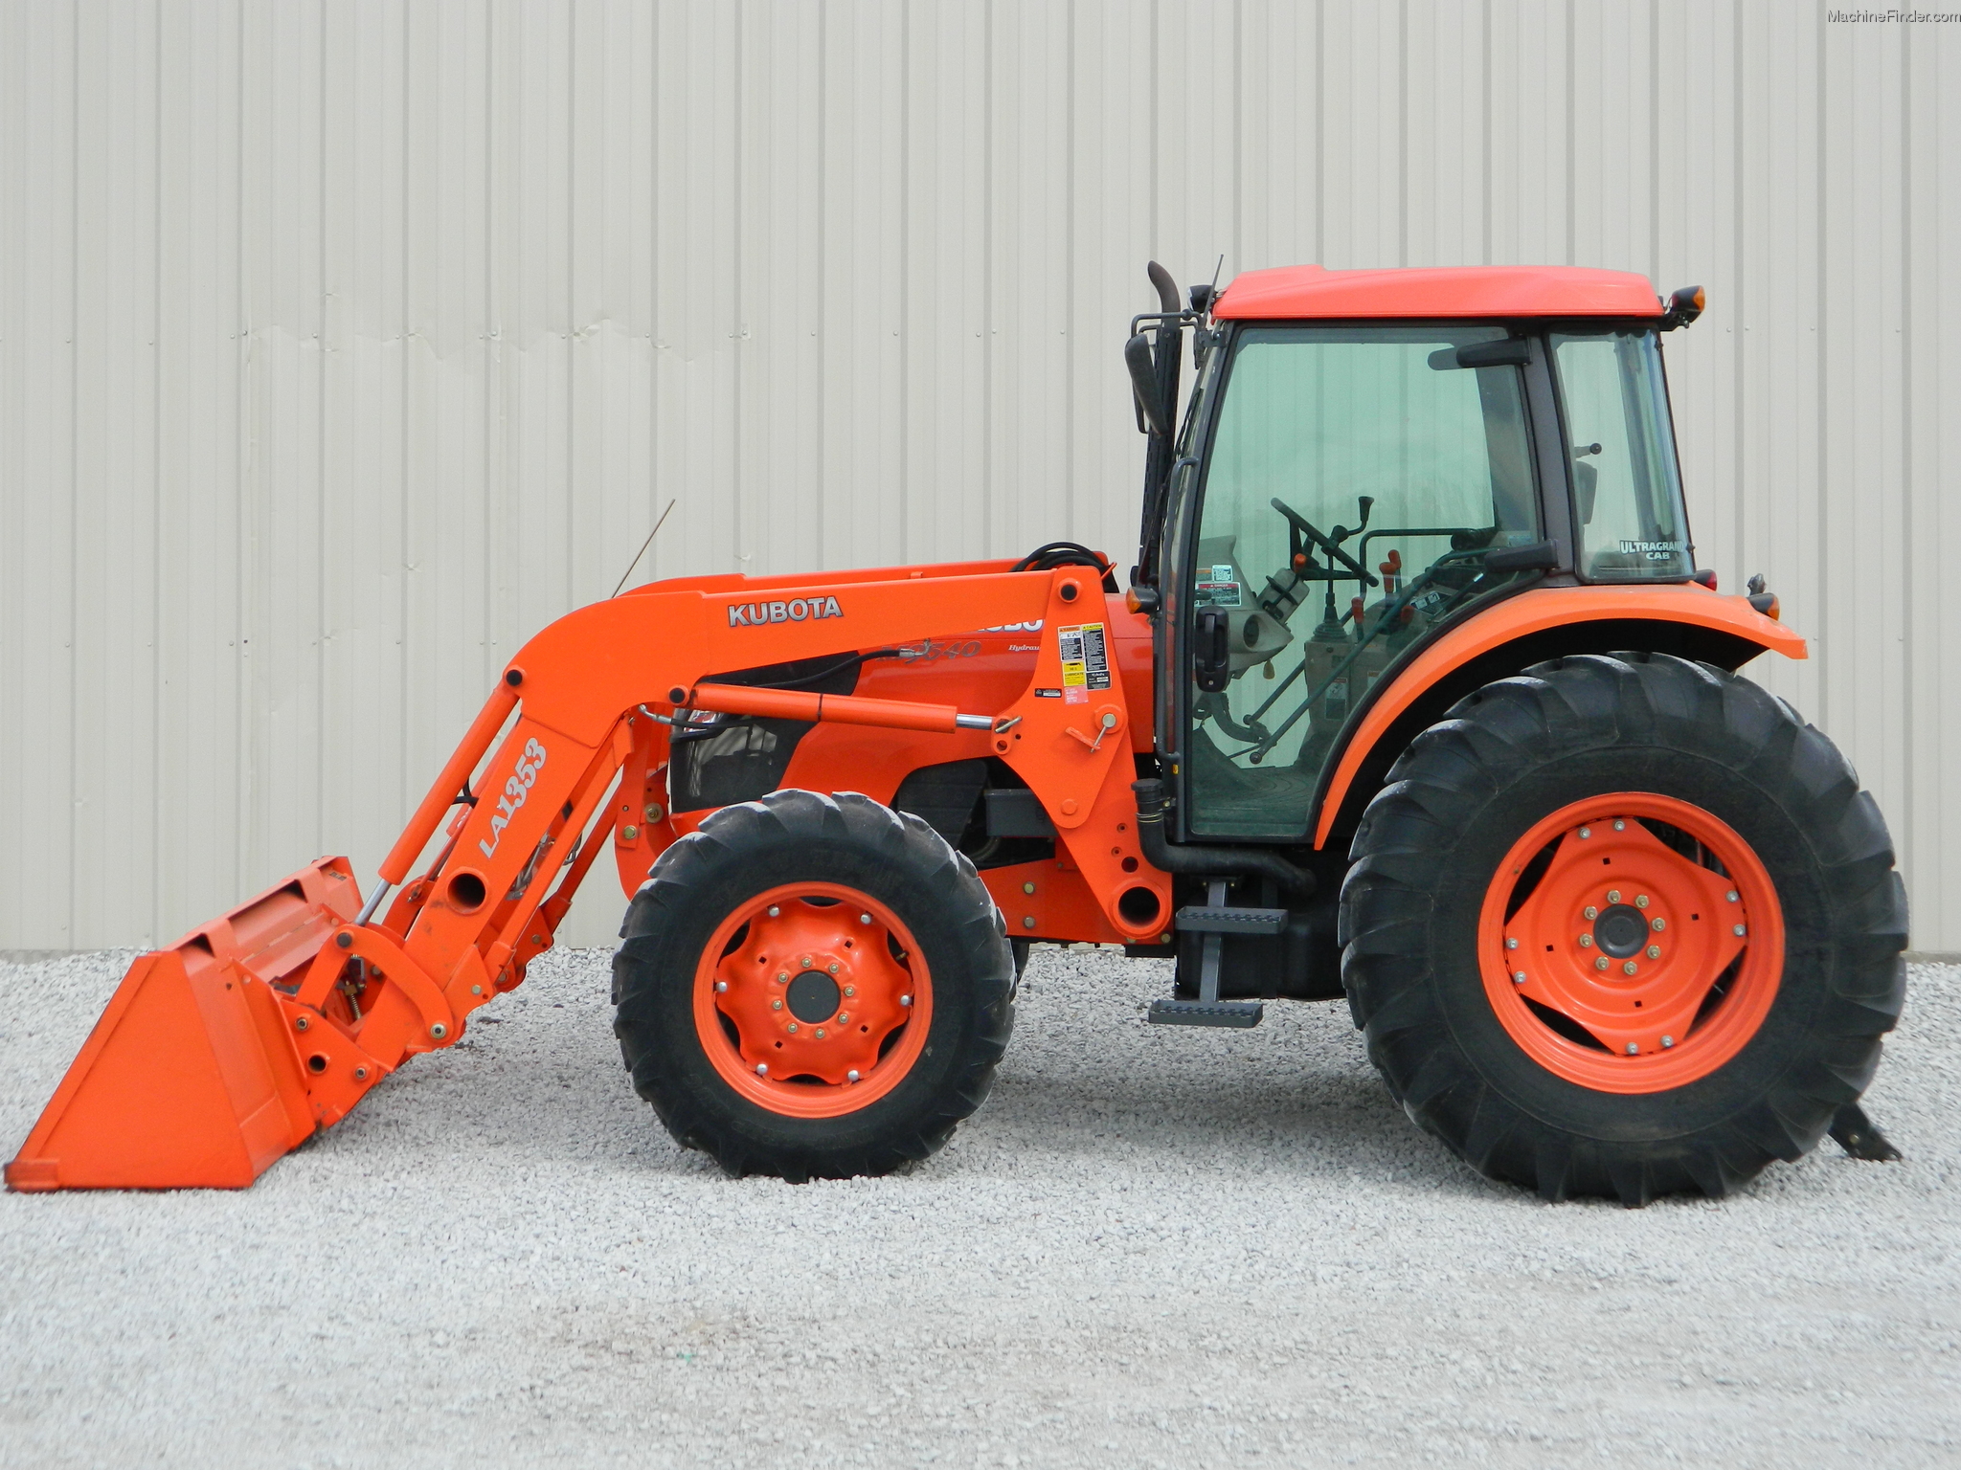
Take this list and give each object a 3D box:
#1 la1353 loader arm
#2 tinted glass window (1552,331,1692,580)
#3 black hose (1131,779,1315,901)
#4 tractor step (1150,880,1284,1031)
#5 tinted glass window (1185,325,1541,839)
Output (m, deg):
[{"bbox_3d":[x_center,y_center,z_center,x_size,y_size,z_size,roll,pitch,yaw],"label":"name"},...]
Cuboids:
[{"bbox_3d":[-1.032,0.316,11.894,3.210,1.720,2.160,0,5,3],"label":"la1353 loader arm"},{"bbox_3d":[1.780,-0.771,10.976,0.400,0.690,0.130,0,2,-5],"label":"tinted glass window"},{"bbox_3d":[0.681,0.292,11.130,0.500,0.330,0.170,0,4,4],"label":"black hose"},{"bbox_3d":[0.668,0.608,11.134,0.380,0.410,0.250,1,5,9],"label":"tractor step"},{"bbox_3d":[1.059,-0.419,11.011,0.980,1.430,0.080,0,2,3],"label":"tinted glass window"}]

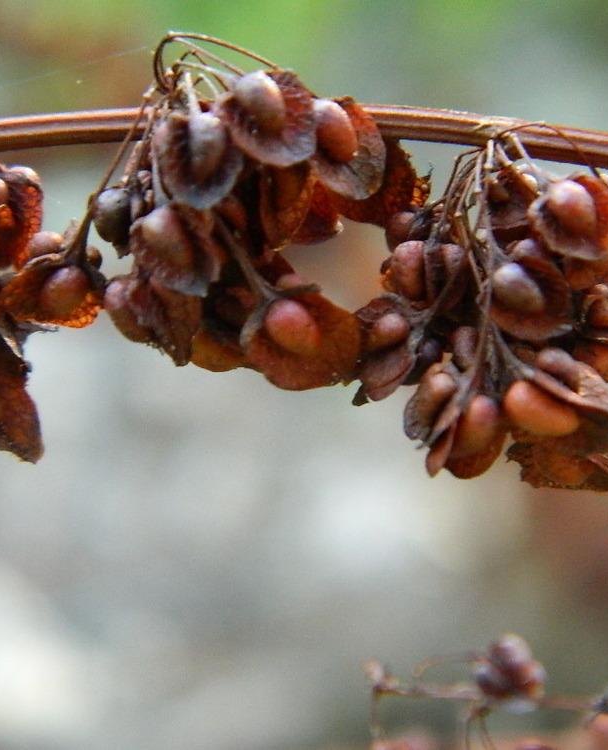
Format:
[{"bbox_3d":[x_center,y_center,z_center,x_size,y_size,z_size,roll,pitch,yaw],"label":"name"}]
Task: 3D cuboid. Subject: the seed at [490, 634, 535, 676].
[{"bbox_3d":[0.012,0.016,0.168,0.002,0.002,0.002,0,14,0],"label":"seed"}]

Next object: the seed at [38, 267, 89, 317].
[{"bbox_3d":[-0.012,-0.004,0.150,0.003,0.003,0.002,0,14,0],"label":"seed"}]

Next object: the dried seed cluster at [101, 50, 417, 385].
[{"bbox_3d":[-0.002,-0.008,0.150,0.016,0.016,0.012,0,14,0],"label":"dried seed cluster"}]

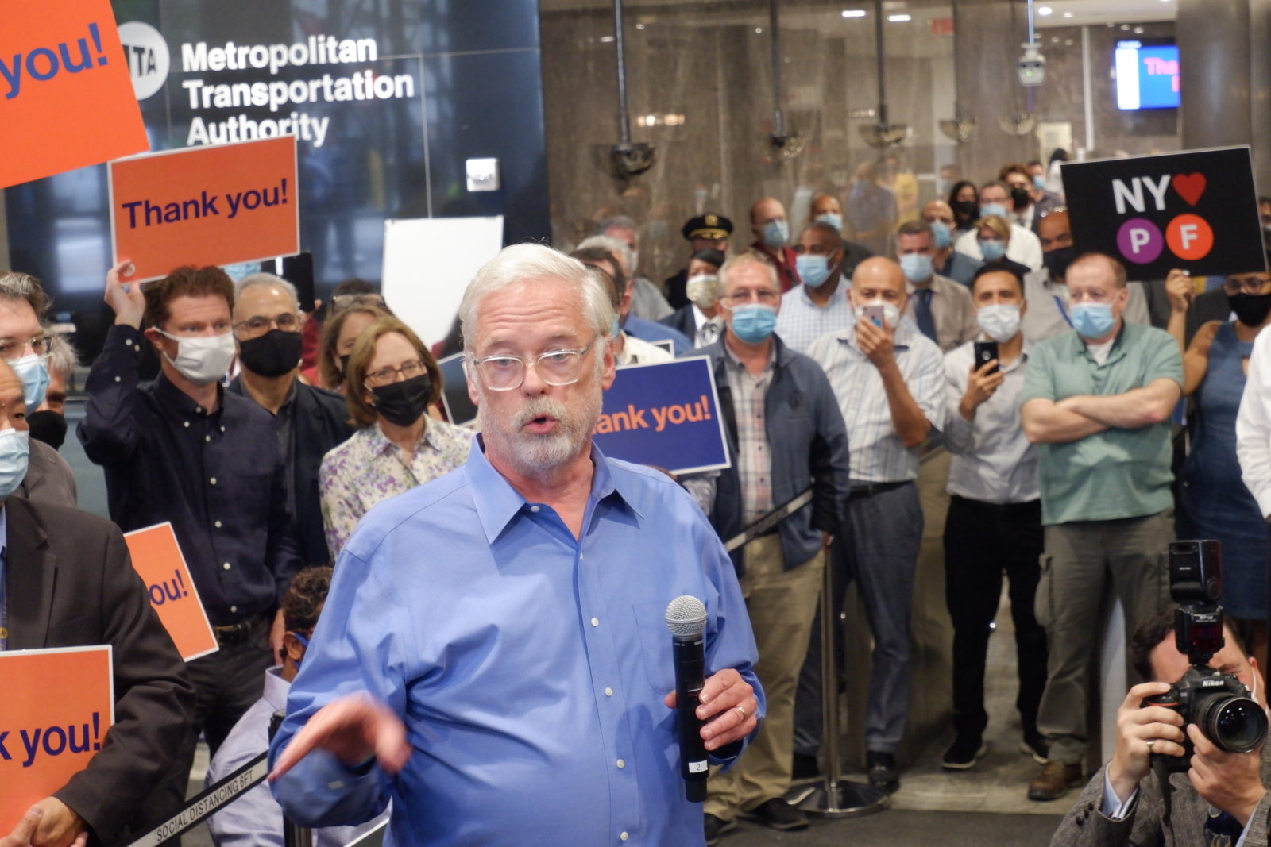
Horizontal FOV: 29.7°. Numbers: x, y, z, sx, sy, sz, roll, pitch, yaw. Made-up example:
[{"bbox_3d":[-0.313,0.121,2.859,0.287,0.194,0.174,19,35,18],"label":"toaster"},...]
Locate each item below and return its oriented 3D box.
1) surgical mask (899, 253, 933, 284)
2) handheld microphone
[{"bbox_3d":[1.182,-0.653,10.100,0.145,0.124,0.090,-2,6,6],"label":"surgical mask"},{"bbox_3d":[0.067,0.334,2.910,0.051,0.256,0.051,-3,5,0],"label":"handheld microphone"}]

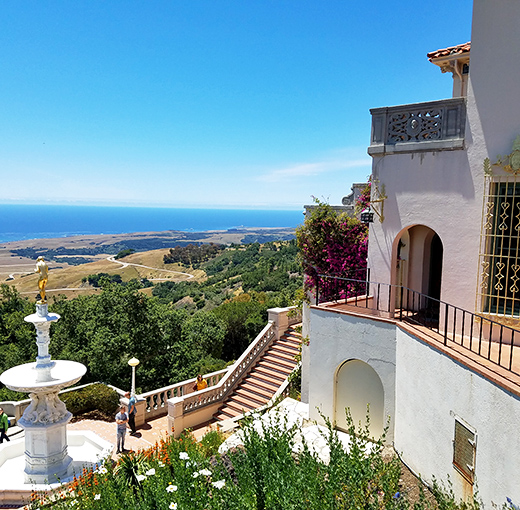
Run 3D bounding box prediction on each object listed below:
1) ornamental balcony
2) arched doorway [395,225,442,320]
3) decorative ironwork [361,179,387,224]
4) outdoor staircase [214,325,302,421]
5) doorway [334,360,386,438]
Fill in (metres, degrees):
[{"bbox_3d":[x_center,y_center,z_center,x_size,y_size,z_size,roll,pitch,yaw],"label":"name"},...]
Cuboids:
[{"bbox_3d":[3.710,-2.995,12.140,2.372,1.110,0.350,6,8,41],"label":"ornamental balcony"},{"bbox_3d":[3.913,0.511,12.513,1.284,2.524,0.450,6,8,41],"label":"arched doorway"},{"bbox_3d":[2.798,-1.330,12.473,0.345,1.093,0.978,6,8,41],"label":"decorative ironwork"},{"bbox_3d":[0.807,5.328,22.381,2.700,3.200,5.300,6,8,41],"label":"outdoor staircase"},{"bbox_3d":[2.166,3.071,11.027,1.226,1.677,0.220,6,8,41],"label":"doorway"}]

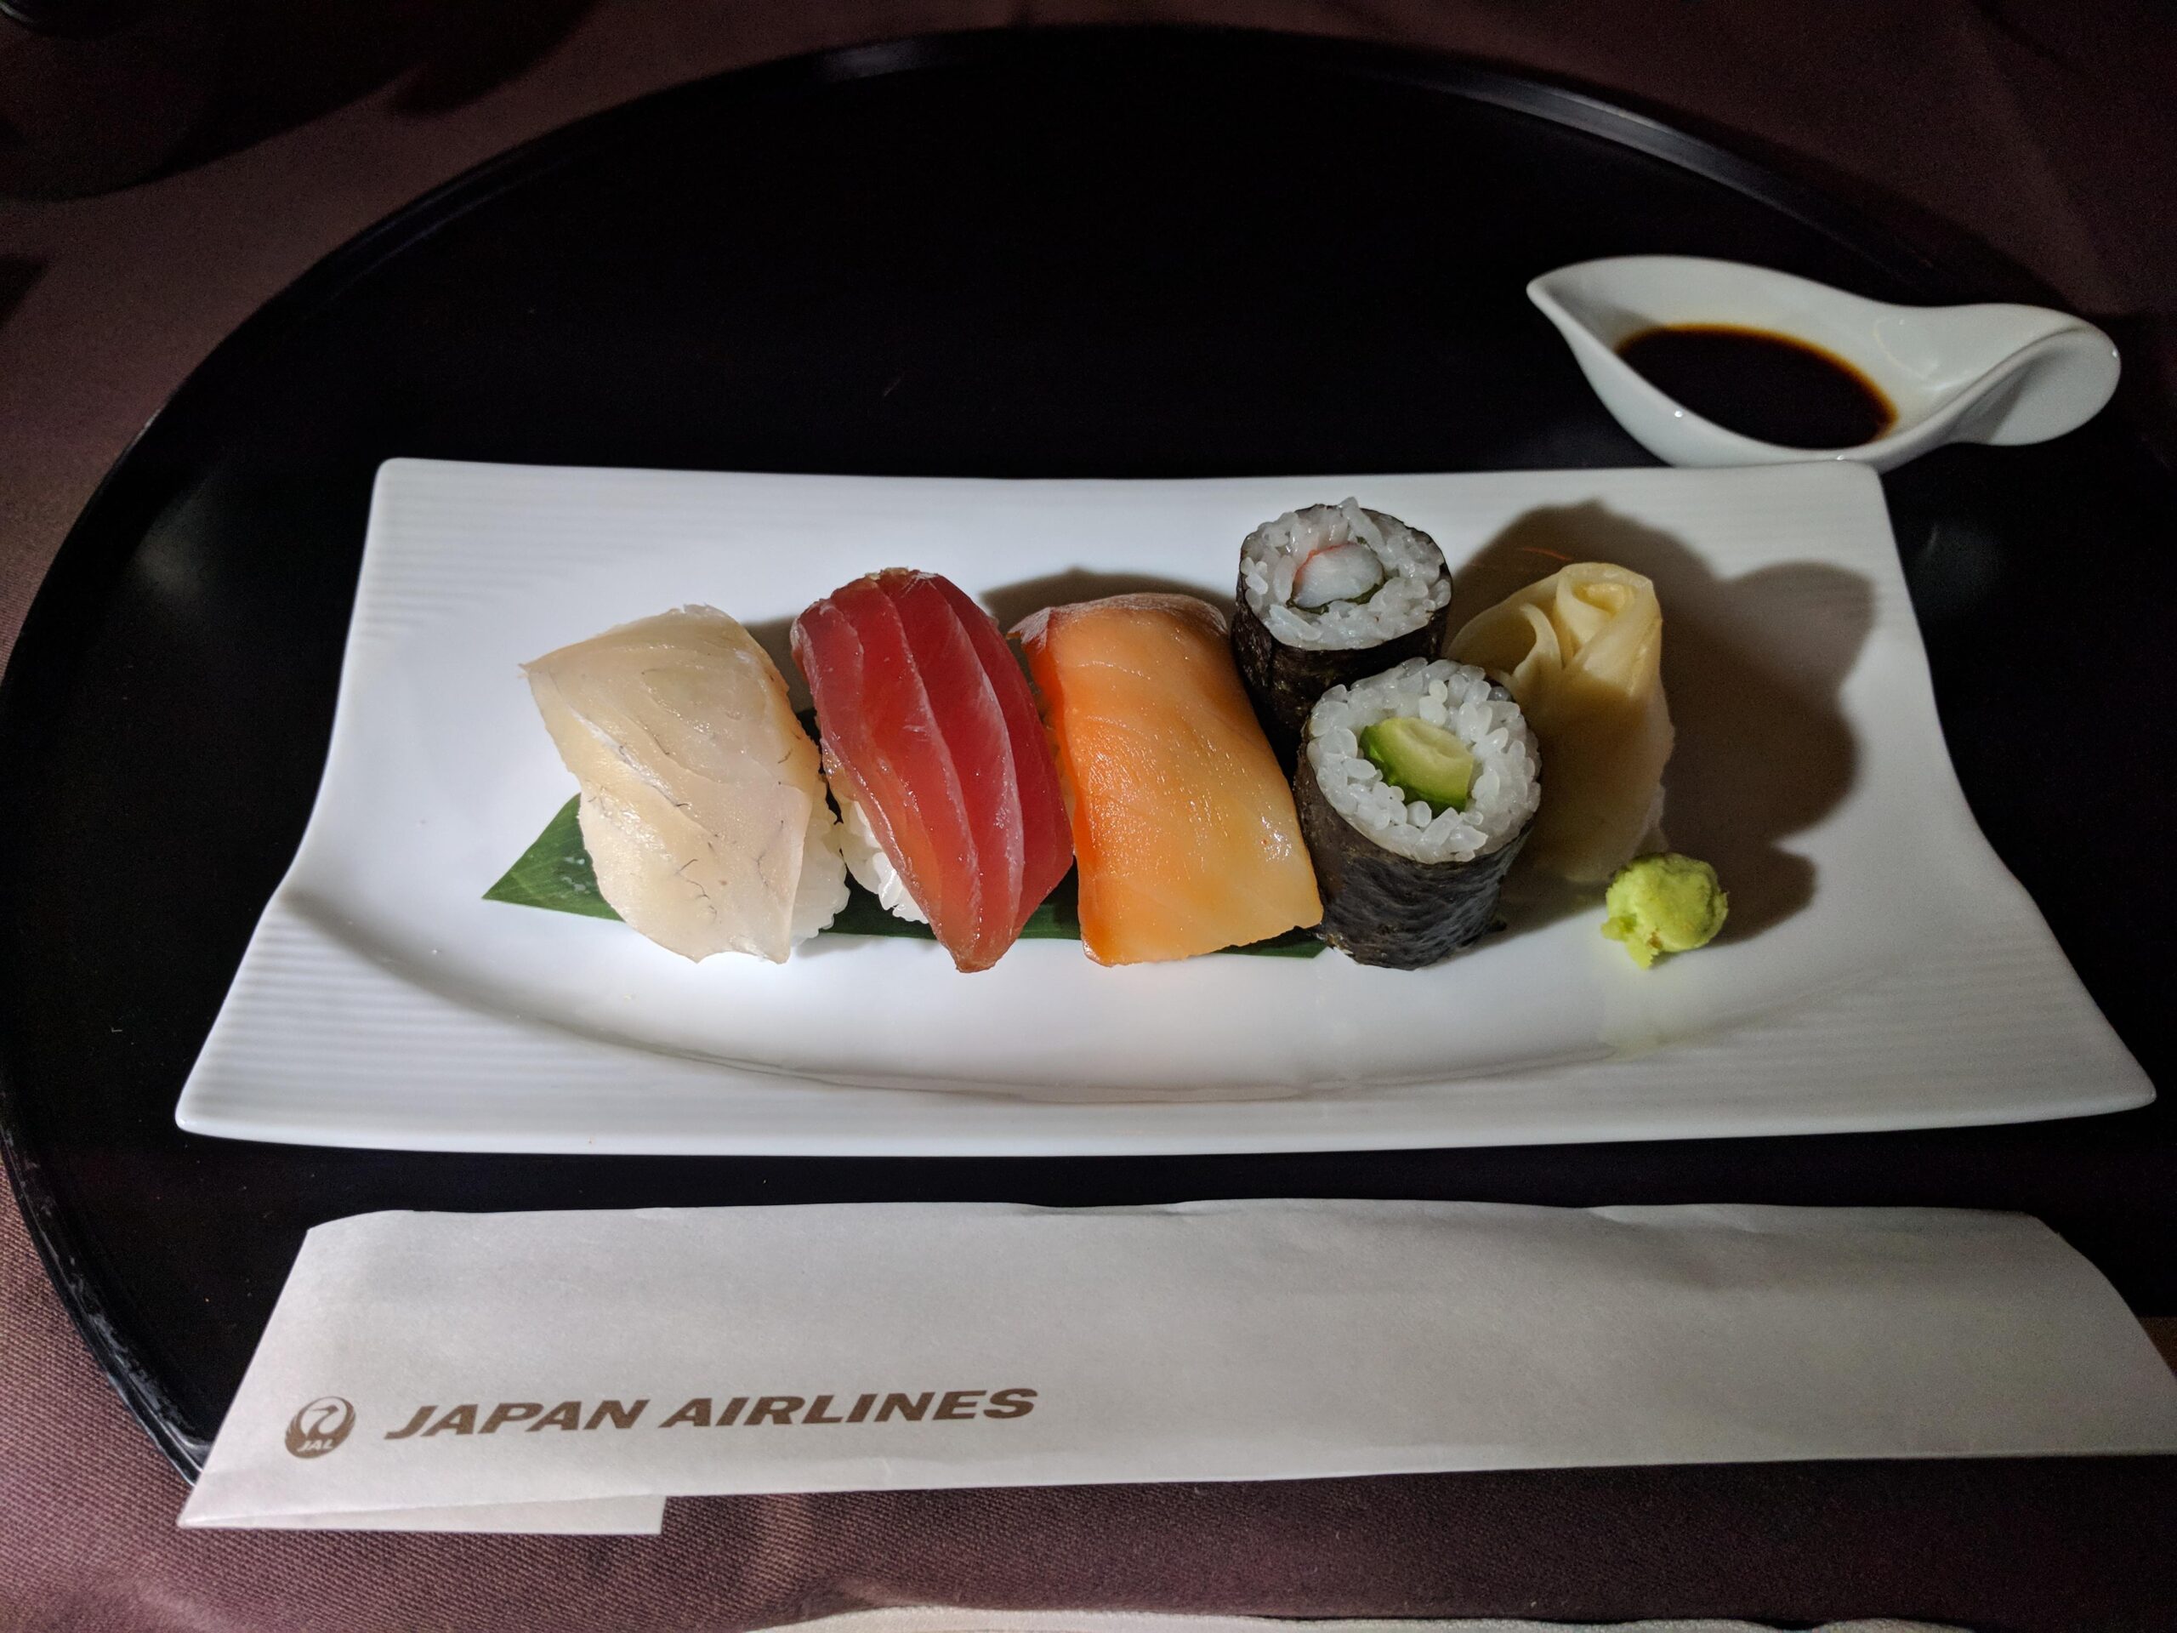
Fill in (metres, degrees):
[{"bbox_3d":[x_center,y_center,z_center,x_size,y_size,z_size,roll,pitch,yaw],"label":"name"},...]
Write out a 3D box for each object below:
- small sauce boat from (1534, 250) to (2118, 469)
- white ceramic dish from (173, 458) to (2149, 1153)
[{"bbox_3d":[0.135,-0.075,0.300,0.112,0.033,0.049,7,54,2],"label":"small sauce boat"},{"bbox_3d":[0.011,-0.003,0.245,0.246,0.027,0.119,0,54,-3],"label":"white ceramic dish"}]

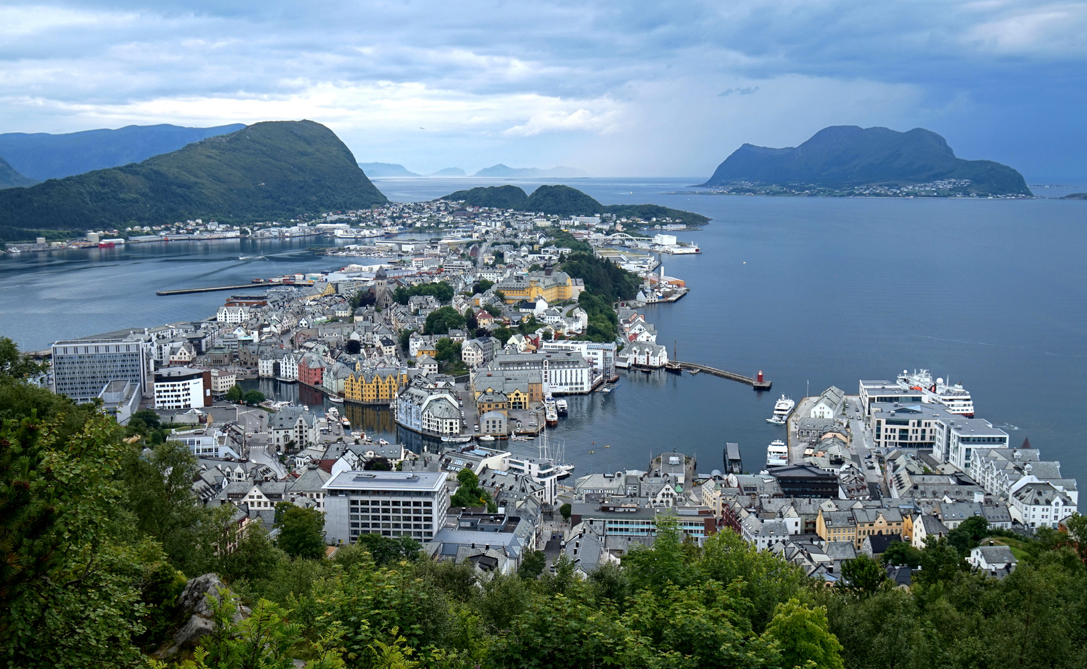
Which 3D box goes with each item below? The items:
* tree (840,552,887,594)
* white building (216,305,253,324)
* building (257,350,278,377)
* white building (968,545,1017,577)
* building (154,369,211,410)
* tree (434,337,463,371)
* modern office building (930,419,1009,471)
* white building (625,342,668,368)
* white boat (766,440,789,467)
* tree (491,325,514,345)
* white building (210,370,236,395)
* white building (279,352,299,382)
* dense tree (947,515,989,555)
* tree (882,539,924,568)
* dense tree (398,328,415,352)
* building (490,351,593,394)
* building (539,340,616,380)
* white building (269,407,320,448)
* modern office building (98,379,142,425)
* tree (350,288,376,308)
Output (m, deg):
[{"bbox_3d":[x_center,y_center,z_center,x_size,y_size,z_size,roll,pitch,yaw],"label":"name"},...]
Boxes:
[{"bbox_3d":[93.800,70.480,299.790,12.300,13.000,11.800,0,9,0],"label":"tree"},{"bbox_3d":[-295.550,-19.370,984.370,31.500,16.000,13.000,0,9,0],"label":"white building"},{"bbox_3d":[-184.500,19.390,686.570,11.500,17.000,11.500,0,9,2],"label":"building"},{"bbox_3d":[133.200,67.130,304.320,9.500,7.800,10.800,0,9,-3],"label":"white building"},{"bbox_3d":[-204.500,31.220,584.160,29.500,20.800,24.500,-3,9,-17],"label":"building"},{"bbox_3d":[-70.880,12.000,758.490,20.000,19.000,17.000,0,9,0],"label":"tree"},{"bbox_3d":[198.300,51.380,474.970,22.300,17.300,34.000,1,9,3],"label":"modern office building"},{"bbox_3d":[79.960,15.420,784.750,25.000,16.000,15.000,5,10,27],"label":"white building"},{"bbox_3d":[121.660,59.820,534.210,10.500,10.000,28.000,2,9,11],"label":"white boat"},{"bbox_3d":[-29.500,0.040,749.310,15.000,14.500,14.000,0,9,0],"label":"tree"},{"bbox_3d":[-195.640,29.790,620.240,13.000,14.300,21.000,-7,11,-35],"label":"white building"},{"bbox_3d":[-177.370,22.180,737.450,18.000,17.500,13.000,6,11,35],"label":"white building"},{"bbox_3d":[142.000,66.870,344.780,12.500,13.000,12.000,0,9,0],"label":"dense tree"},{"bbox_3d":[125.110,76.640,356.860,13.000,12.500,12.000,0,9,0],"label":"tree"},{"bbox_3d":[-99.300,3.860,742.830,13.000,16.000,13.000,0,9,0],"label":"dense tree"},{"bbox_3d":[-2.700,25.200,693.000,67.000,24.500,23.000,-1,9,-4],"label":"building"},{"bbox_3d":[23.000,16.570,681.060,48.000,23.300,18.000,1,9,7],"label":"building"},{"bbox_3d":[-121.000,46.040,502.470,21.000,17.200,15.500,-1,9,-6],"label":"white building"},{"bbox_3d":[-258.260,39.020,623.630,20.000,14.000,64.000,-3,9,-16],"label":"modern office building"},{"bbox_3d":[-179.430,-35.480,1021.970,24.000,17.000,18.000,0,9,0],"label":"tree"}]

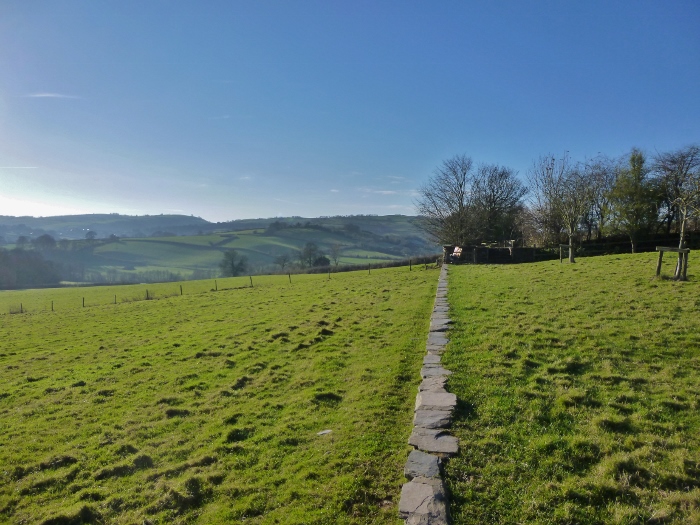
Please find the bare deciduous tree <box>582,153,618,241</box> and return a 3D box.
[{"bbox_3d":[17.344,-4.431,35.000,2.500,6.100,2.500,0,2,0],"label":"bare deciduous tree"}]

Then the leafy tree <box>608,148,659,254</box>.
[{"bbox_3d":[17.386,-3.741,31.000,3.000,6.400,3.000,0,2,0],"label":"leafy tree"}]

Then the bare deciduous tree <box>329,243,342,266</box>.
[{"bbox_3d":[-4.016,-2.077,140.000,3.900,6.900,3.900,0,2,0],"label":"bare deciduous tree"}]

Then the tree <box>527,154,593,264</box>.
[{"bbox_3d":[10.983,-2.883,26.500,3.400,5.600,3.200,0,2,0],"label":"tree"}]

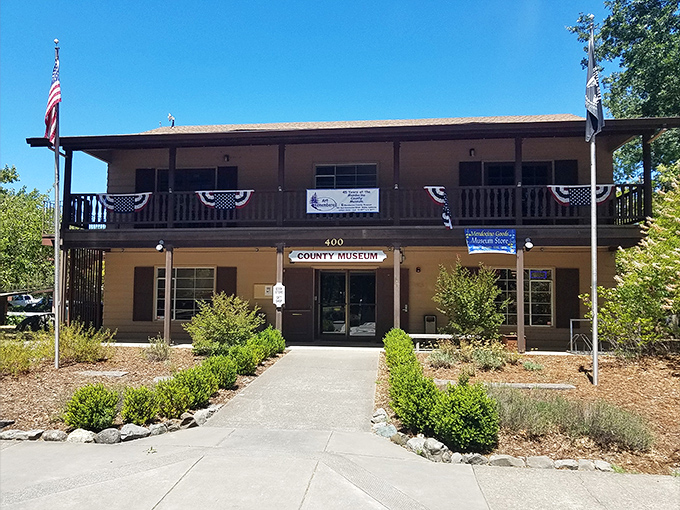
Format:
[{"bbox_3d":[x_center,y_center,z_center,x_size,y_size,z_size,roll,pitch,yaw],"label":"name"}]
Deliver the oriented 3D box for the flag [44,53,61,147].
[{"bbox_3d":[-5.714,-3.091,10.150,0.310,1.770,0.240,0,-4,6],"label":"flag"}]

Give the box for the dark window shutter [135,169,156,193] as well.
[{"bbox_3d":[-5.870,-1.609,15.410,0.607,1.980,0.040,0,-3,7],"label":"dark window shutter"}]

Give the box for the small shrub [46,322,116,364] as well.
[{"bbox_3d":[-5.697,1.915,11.281,1.544,0.757,1.194,2,-3,-27],"label":"small shrub"}]

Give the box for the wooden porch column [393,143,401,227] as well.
[{"bbox_3d":[1.457,-1.812,12.941,0.145,2.217,0.145,0,-4,6],"label":"wooden porch column"}]

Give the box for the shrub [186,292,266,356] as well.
[{"bbox_3d":[-2.747,1.631,12.244,1.814,1.460,1.814,0,-4,7],"label":"shrub"}]

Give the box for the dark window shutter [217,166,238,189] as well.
[{"bbox_3d":[-3.328,-1.615,15.105,0.604,1.989,0.040,0,-3,7],"label":"dark window shutter"}]

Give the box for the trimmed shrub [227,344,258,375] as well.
[{"bbox_3d":[-1.845,1.991,9.787,0.574,0.549,0.574,1,-3,-11],"label":"trimmed shrub"}]

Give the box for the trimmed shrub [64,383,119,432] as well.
[{"bbox_3d":[-3.147,1.930,6.483,0.588,0.598,0.588,0,-4,7],"label":"trimmed shrub"}]

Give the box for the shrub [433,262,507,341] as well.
[{"bbox_3d":[3.030,1.264,11.967,1.651,2.132,1.600,0,-4,7],"label":"shrub"}]

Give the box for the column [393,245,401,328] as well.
[{"bbox_3d":[1.436,1.076,12.752,0.145,2.581,0.145,0,-4,6],"label":"column"}]

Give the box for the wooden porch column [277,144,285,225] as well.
[{"bbox_3d":[-1.514,-1.799,13.273,0.145,2.181,0.145,0,-4,6],"label":"wooden porch column"}]

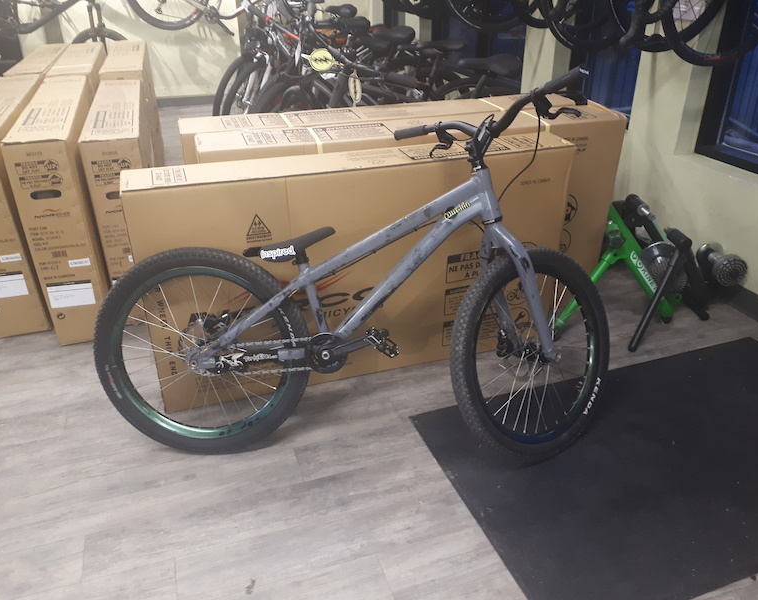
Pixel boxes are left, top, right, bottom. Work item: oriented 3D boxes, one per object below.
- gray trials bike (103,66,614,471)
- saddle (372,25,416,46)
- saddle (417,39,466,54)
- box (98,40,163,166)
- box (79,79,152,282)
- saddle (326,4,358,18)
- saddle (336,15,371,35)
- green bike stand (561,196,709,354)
[{"bbox_3d":[-0.047,-0.093,1.764,1.550,1.080,0.600,0,21,0],"label":"gray trials bike"},{"bbox_3d":[0.091,-1.653,3.900,0.270,0.110,0.175,-4,29,-7],"label":"saddle"},{"bbox_3d":[0.351,-1.422,3.500,0.270,0.085,0.160,-4,29,-7],"label":"saddle"},{"bbox_3d":[-1.630,-1.240,4.214,0.212,0.772,1.565,-9,29,-15],"label":"box"},{"bbox_3d":[-1.168,-0.542,2.949,0.196,0.739,1.382,-9,30,-16],"label":"box"},{"bbox_3d":[-0.328,-2.520,5.450,0.270,0.105,0.175,-4,29,-7],"label":"saddle"},{"bbox_3d":[-0.188,-2.024,4.600,0.270,0.110,0.175,-4,29,-7],"label":"saddle"},{"bbox_3d":[0.992,-0.098,2.418,0.620,0.430,0.420,-10,30,-18],"label":"green bike stand"}]

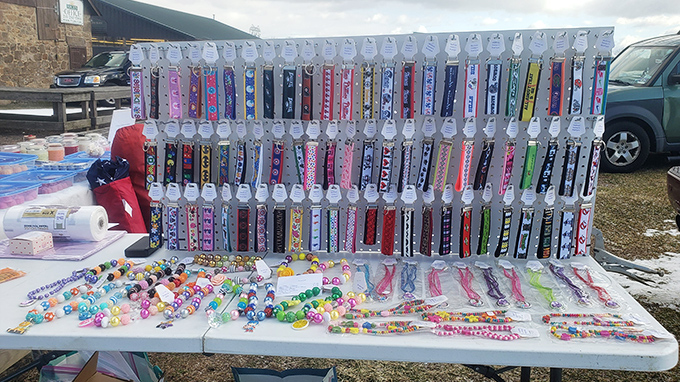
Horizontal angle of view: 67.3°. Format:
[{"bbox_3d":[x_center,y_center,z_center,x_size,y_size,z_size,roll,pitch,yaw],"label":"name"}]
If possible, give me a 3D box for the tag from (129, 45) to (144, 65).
[{"bbox_3d":[-0.538,-0.361,1.355,0.044,0.055,0.005,1,13,4],"label":"tag"}]

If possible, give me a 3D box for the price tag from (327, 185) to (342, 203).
[{"bbox_3d":[-0.016,0.008,1.412,0.043,0.052,0.005,0,13,8],"label":"price tag"}]

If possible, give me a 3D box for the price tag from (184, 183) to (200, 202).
[{"bbox_3d":[-0.419,0.005,1.450,0.044,0.053,0.004,0,15,-12],"label":"price tag"}]

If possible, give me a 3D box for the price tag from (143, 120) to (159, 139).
[{"bbox_3d":[-0.526,-0.170,1.425,0.043,0.053,0.005,1,15,-10],"label":"price tag"}]

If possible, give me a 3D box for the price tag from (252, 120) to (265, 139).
[{"bbox_3d":[-0.217,-0.163,1.366,0.044,0.049,0.004,12,17,31],"label":"price tag"}]

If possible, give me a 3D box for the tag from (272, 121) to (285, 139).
[{"bbox_3d":[-0.164,-0.164,1.364,0.043,0.056,0.005,10,16,32],"label":"tag"}]

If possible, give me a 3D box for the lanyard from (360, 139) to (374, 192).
[{"bbox_3d":[0.071,-0.066,1.353,0.032,0.137,0.017,1,15,-3],"label":"lanyard"}]

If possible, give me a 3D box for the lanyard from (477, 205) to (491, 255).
[{"bbox_3d":[0.389,0.106,1.379,0.032,0.134,0.012,-7,16,-28],"label":"lanyard"}]

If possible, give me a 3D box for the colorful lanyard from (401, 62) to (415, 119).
[{"bbox_3d":[0.175,-0.255,1.297,0.033,0.142,0.014,1,13,5],"label":"colorful lanyard"}]

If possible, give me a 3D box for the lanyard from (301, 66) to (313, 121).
[{"bbox_3d":[-0.085,-0.255,1.333,0.034,0.143,0.012,4,15,9],"label":"lanyard"}]

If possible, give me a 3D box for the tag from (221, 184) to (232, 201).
[{"bbox_3d":[-0.318,0.005,1.439,0.043,0.056,0.005,12,16,32],"label":"tag"}]

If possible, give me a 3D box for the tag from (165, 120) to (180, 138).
[{"bbox_3d":[-0.464,-0.171,1.417,0.043,0.052,0.005,8,15,-9],"label":"tag"}]

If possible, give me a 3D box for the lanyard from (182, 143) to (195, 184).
[{"bbox_3d":[-0.421,-0.074,1.423,0.033,0.131,0.011,2,15,-10],"label":"lanyard"}]

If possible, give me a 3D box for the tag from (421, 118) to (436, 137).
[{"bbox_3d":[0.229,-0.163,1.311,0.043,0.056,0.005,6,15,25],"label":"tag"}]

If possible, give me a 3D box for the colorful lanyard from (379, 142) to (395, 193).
[{"bbox_3d":[0.125,-0.061,1.370,0.034,0.143,0.012,4,14,2],"label":"colorful lanyard"}]

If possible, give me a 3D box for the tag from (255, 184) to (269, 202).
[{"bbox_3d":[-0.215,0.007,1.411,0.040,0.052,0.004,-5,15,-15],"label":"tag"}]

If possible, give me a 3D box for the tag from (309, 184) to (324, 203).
[{"bbox_3d":[-0.066,0.008,1.421,0.043,0.053,0.003,1,13,7],"label":"tag"}]

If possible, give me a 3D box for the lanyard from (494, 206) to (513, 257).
[{"bbox_3d":[0.442,0.111,1.373,0.032,0.136,0.012,-4,16,-24],"label":"lanyard"}]

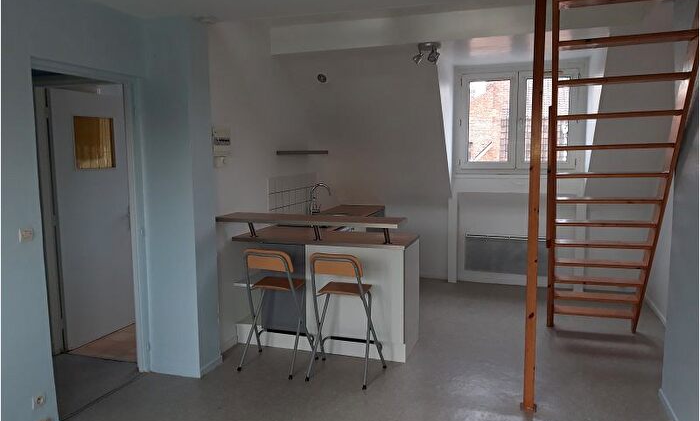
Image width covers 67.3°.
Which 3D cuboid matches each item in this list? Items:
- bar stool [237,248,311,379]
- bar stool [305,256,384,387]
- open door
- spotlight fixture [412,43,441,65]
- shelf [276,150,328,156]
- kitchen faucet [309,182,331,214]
[{"bbox_3d":[-0.551,0.697,3.901,0.505,0.915,0.445,2,7,18],"label":"bar stool"},{"bbox_3d":[-0.036,0.713,3.722,0.505,0.915,0.445,2,7,18],"label":"bar stool"},{"bbox_3d":[-2.168,0.056,4.516,0.042,2.060,0.820,2,7,18],"label":"open door"},{"bbox_3d":[0.664,-1.333,4.528,0.240,0.150,0.190,2,7,18],"label":"spotlight fixture"},{"bbox_3d":[-0.465,-0.587,5.330,0.220,0.039,0.770,2,7,18],"label":"shelf"},{"bbox_3d":[-0.331,-0.126,5.745,0.225,0.350,0.070,2,7,18],"label":"kitchen faucet"}]

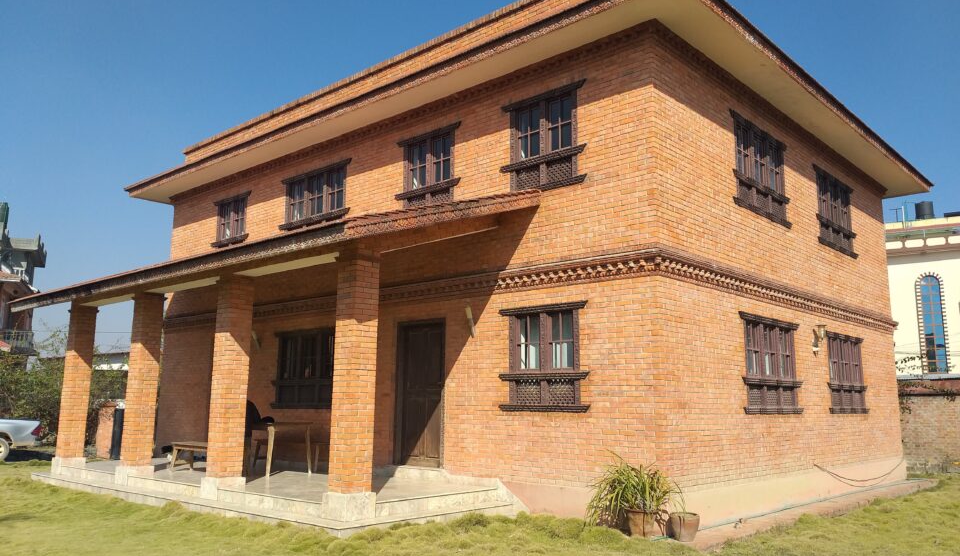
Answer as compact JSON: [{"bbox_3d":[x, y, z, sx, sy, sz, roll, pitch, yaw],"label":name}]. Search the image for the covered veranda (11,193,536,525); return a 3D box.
[{"bbox_3d":[-4.126,1.252,11.740,10.157,4.369,3.451,-8,-13,40],"label":"covered veranda"}]

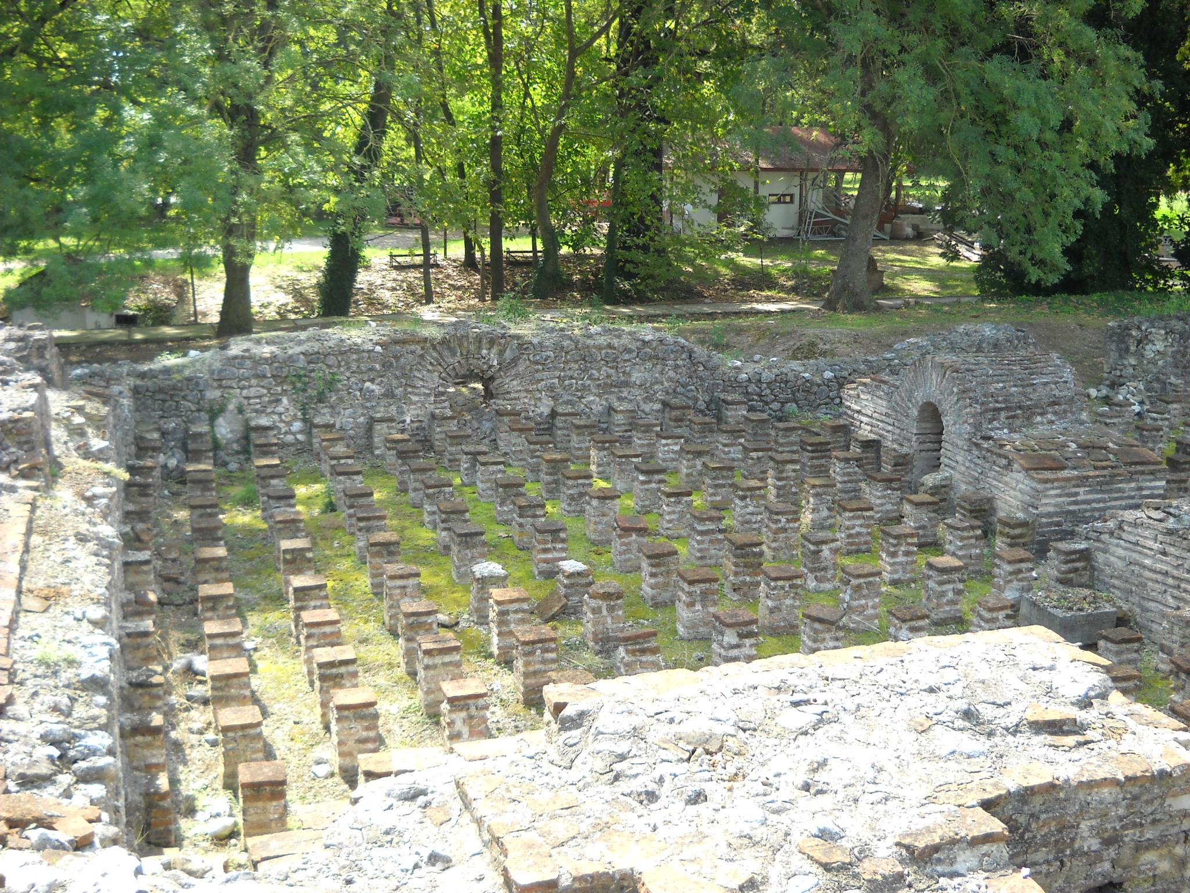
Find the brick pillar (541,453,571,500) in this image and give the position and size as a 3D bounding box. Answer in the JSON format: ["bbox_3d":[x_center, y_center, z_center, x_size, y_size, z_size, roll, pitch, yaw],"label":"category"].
[{"bbox_3d":[-0.491,0.370,17.537,0.303,0.514,0.303,-4,15,-17],"label":"brick pillar"}]

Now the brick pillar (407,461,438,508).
[{"bbox_3d":[-1.988,0.446,16.262,0.307,0.476,0.290,-3,15,-17],"label":"brick pillar"}]

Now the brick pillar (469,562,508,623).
[{"bbox_3d":[-0.991,1.381,13.199,0.301,0.477,0.288,-4,14,-17],"label":"brick pillar"}]

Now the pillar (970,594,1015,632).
[{"bbox_3d":[3.852,1.708,13.653,0.329,0.423,0.315,-4,15,-17],"label":"pillar"}]

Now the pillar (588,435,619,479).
[{"bbox_3d":[0.127,0.119,17.804,0.307,0.474,0.290,-3,15,-17],"label":"pillar"}]

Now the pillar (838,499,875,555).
[{"bbox_3d":[3.233,0.995,17.427,0.327,0.598,0.327,-5,16,-17],"label":"pillar"}]

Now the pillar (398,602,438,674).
[{"bbox_3d":[-1.771,1.908,14.132,0.330,0.618,0.330,-5,16,-17],"label":"pillar"}]

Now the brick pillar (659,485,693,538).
[{"bbox_3d":[1.025,0.834,18.012,0.332,0.589,0.332,-5,16,-17],"label":"brick pillar"}]

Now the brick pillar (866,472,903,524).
[{"bbox_3d":[3.267,0.583,15.980,0.300,0.509,0.282,-3,16,-17],"label":"brick pillar"}]

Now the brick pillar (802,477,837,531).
[{"bbox_3d":[2.498,0.641,15.722,0.299,0.523,0.275,-3,16,-17],"label":"brick pillar"}]

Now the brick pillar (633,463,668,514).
[{"bbox_3d":[0.698,0.540,17.894,0.329,0.549,0.315,-4,15,-17],"label":"brick pillar"}]

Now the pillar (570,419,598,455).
[{"bbox_3d":[-0.156,-0.075,20.381,0.329,0.522,0.315,-4,15,-17],"label":"pillar"}]

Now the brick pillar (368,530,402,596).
[{"bbox_3d":[-2.253,1.244,15.072,0.329,0.576,0.315,-4,15,-17],"label":"brick pillar"}]

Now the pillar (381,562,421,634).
[{"bbox_3d":[-2.074,1.634,15.165,0.331,0.620,0.331,-3,16,-17],"label":"pillar"}]

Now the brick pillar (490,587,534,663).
[{"bbox_3d":[-0.733,1.520,12.111,0.307,0.546,0.290,-3,15,-17],"label":"brick pillar"}]

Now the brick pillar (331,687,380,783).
[{"bbox_3d":[-1.833,2.201,10.783,0.312,0.620,0.312,-4,15,-17],"label":"brick pillar"}]

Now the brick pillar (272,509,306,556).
[{"bbox_3d":[-3.254,0.974,15.014,0.322,0.513,0.322,-4,15,-17],"label":"brick pillar"}]

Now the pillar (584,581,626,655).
[{"bbox_3d":[0.088,1.529,12.600,0.301,0.542,0.292,-4,14,-17],"label":"pillar"}]

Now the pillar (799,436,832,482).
[{"bbox_3d":[3.027,0.184,19.401,0.329,0.562,0.315,-4,15,-17],"label":"pillar"}]

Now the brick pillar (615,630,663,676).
[{"bbox_3d":[0.366,1.751,11.536,0.307,0.414,0.290,-3,15,-17],"label":"brick pillar"}]

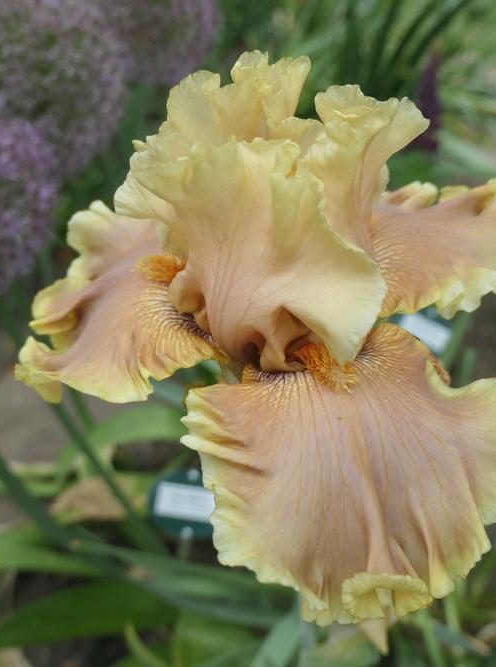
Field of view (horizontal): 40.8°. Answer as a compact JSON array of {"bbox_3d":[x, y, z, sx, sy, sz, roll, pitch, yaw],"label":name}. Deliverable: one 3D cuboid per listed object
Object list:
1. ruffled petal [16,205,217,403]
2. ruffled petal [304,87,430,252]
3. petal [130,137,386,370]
[{"bbox_3d":[-0.041,-0.009,0.208,0.060,0.038,0.056,11,36,15],"label":"ruffled petal"},{"bbox_3d":[0.034,-0.047,0.193,0.036,0.052,0.036,9,36,12],"label":"ruffled petal"},{"bbox_3d":[0.003,-0.022,0.185,0.068,0.062,0.040,6,35,8],"label":"petal"}]

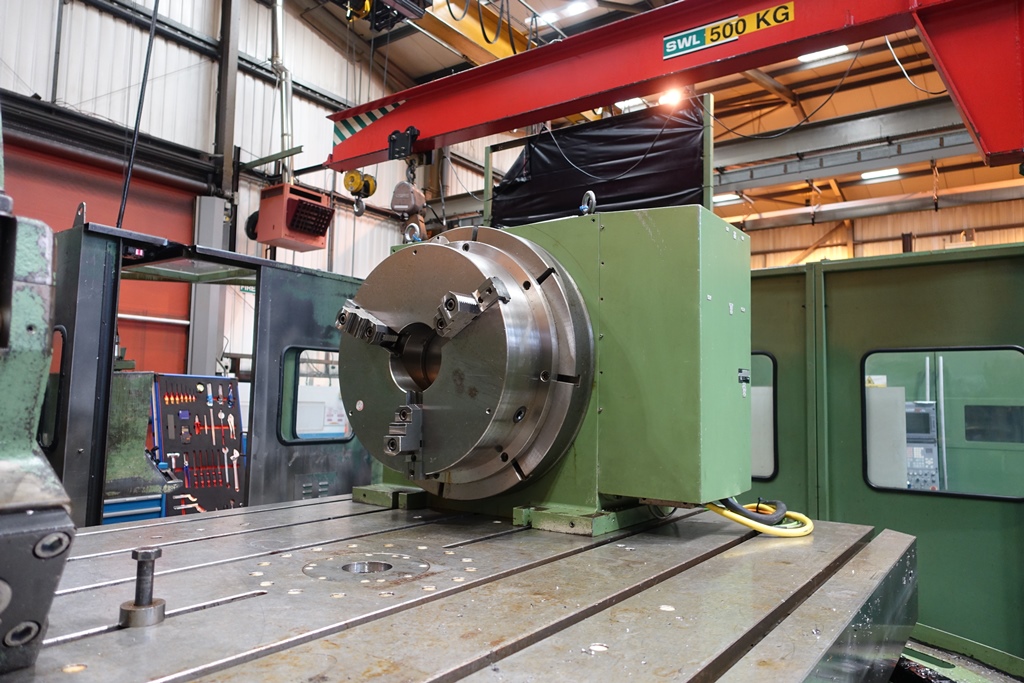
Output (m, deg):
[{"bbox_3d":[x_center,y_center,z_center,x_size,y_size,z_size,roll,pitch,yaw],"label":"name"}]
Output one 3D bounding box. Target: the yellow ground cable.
[{"bbox_3d":[0.653,0.452,1.783,0.382,0.086,0.213,6,-7,-42],"label":"yellow ground cable"}]

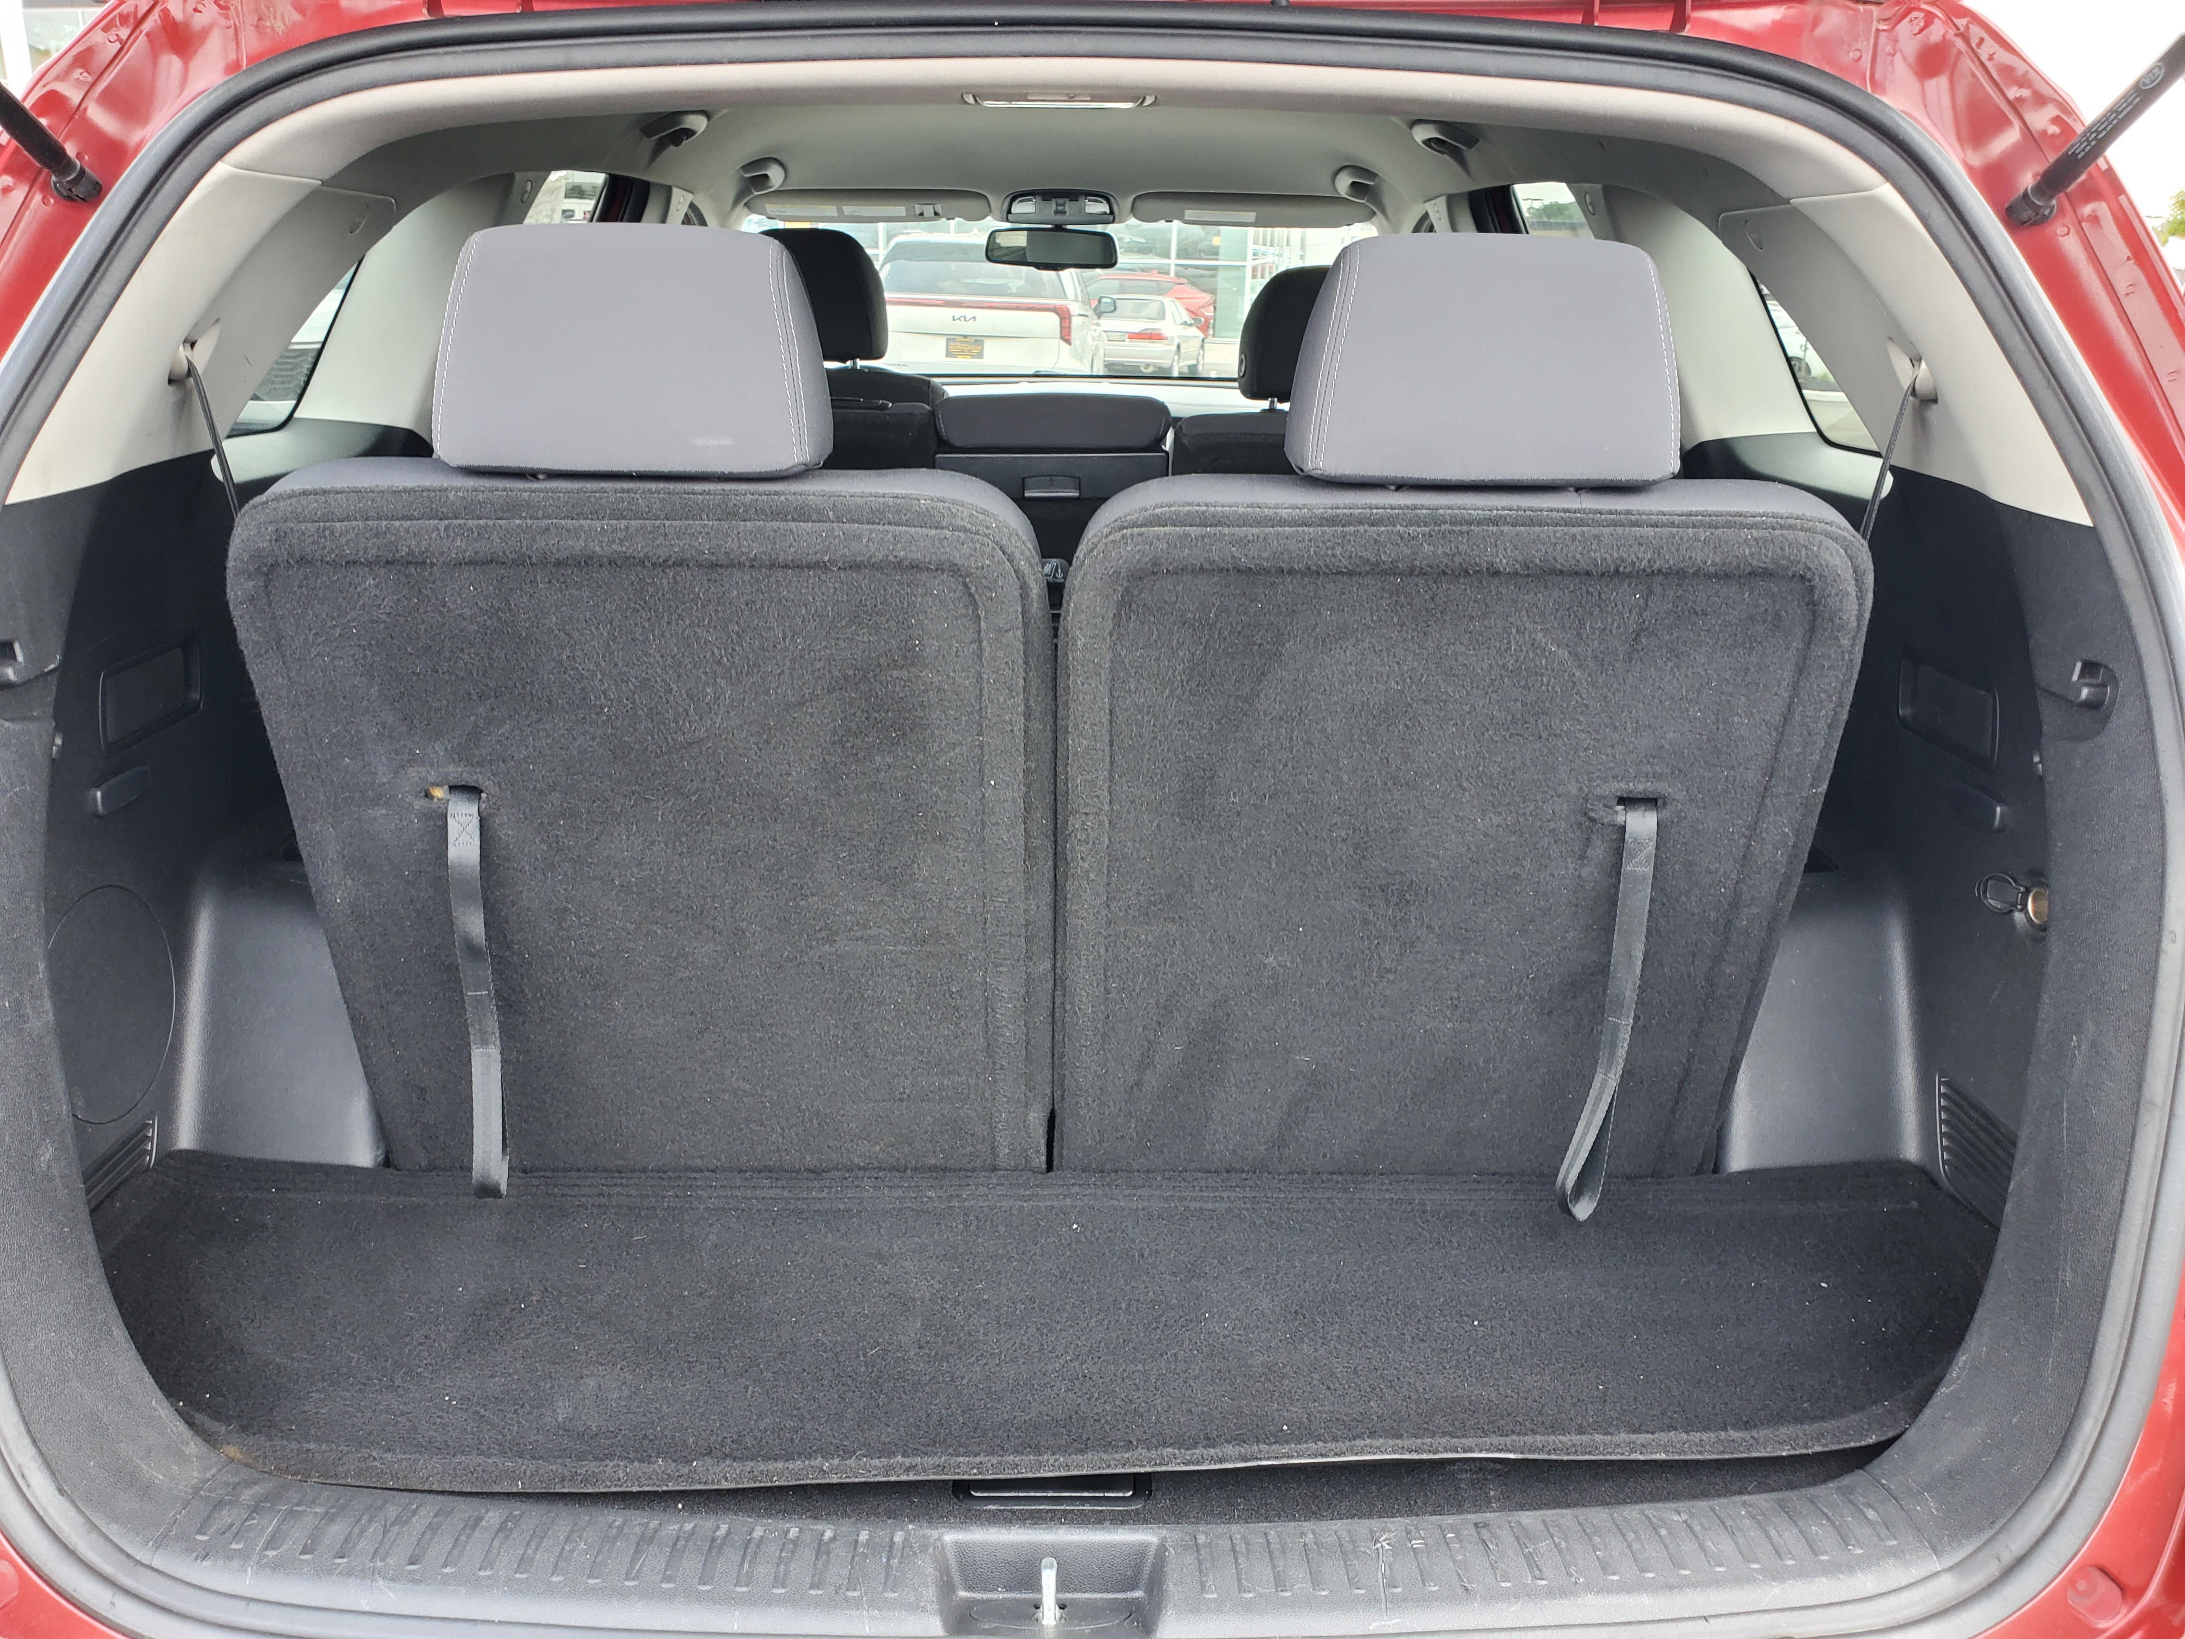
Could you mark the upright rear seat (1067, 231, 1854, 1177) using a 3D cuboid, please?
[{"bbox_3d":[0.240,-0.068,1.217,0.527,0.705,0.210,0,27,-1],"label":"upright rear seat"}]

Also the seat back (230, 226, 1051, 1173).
[{"bbox_3d":[-0.292,-0.068,1.204,0.520,0.706,0.210,0,27,-1],"label":"seat back"}]

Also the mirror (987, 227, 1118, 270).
[{"bbox_3d":[-0.075,-1.073,3.089,0.250,0.072,0.050,6,23,11],"label":"mirror"}]

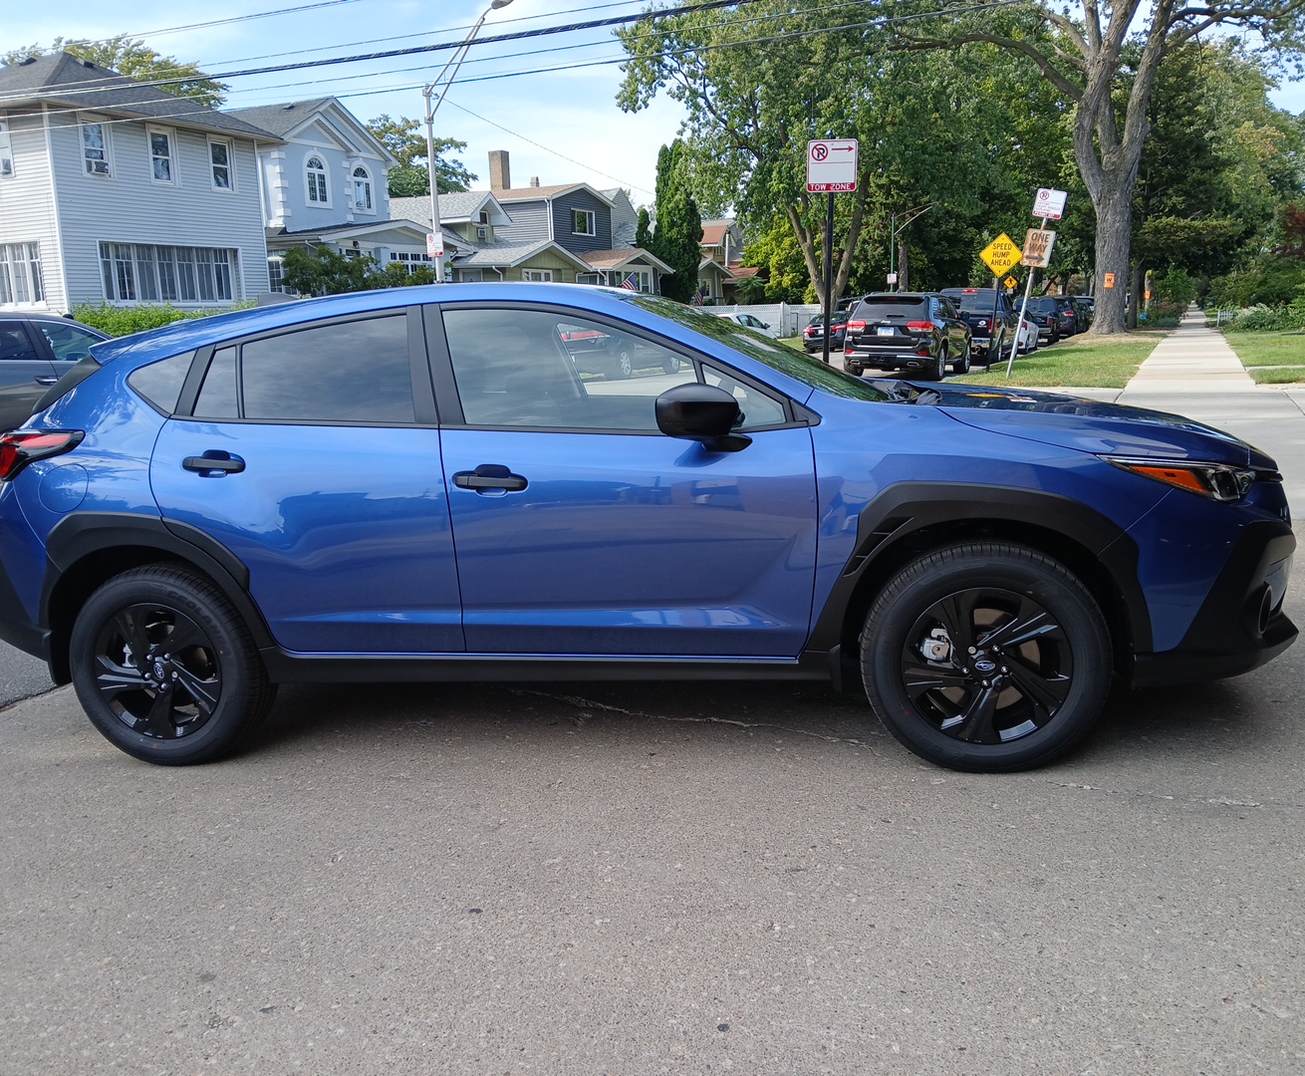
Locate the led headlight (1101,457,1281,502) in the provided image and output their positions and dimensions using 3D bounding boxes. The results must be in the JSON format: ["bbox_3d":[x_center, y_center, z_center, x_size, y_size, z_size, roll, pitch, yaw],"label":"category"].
[{"bbox_3d":[1.507,-0.197,3.110,0.500,0.155,0.380,-2,11,11],"label":"led headlight"}]

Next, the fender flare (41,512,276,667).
[{"bbox_3d":[-1.646,0.142,3.566,0.870,0.490,0.110,-2,11,11],"label":"fender flare"}]

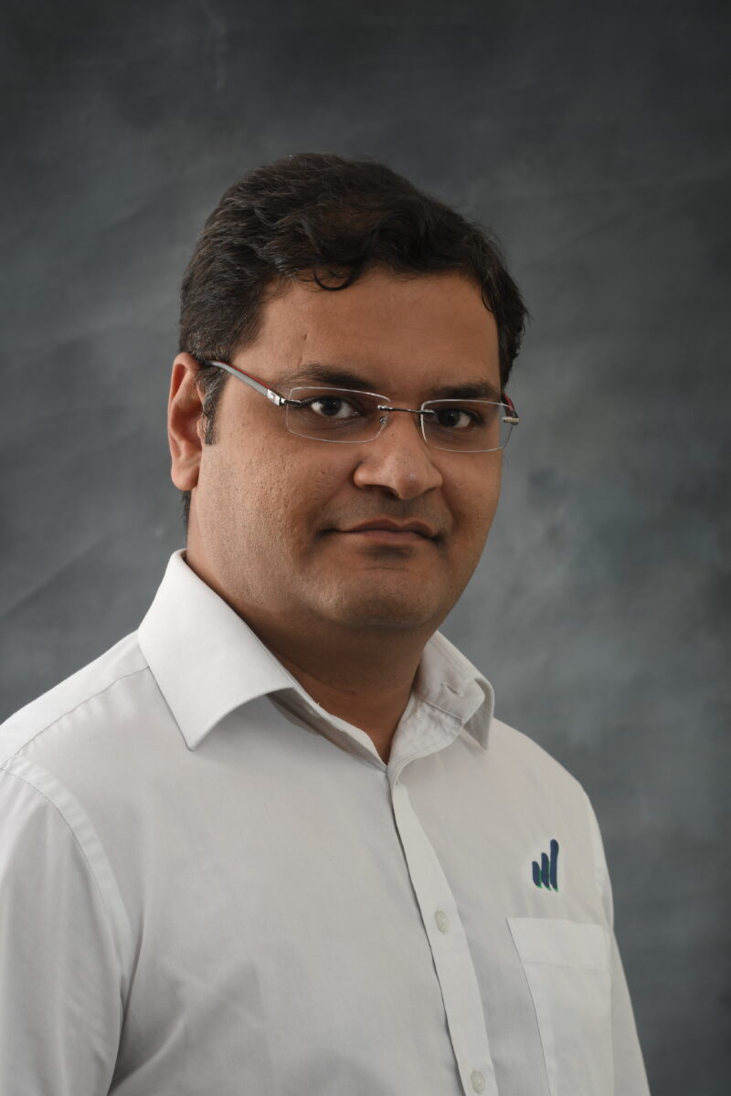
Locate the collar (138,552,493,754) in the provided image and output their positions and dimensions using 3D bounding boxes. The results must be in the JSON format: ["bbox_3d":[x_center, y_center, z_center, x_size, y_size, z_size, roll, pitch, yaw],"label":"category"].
[{"bbox_3d":[-0.025,0.054,2.020,0.188,0.110,0.170,0,0,-36],"label":"collar"}]

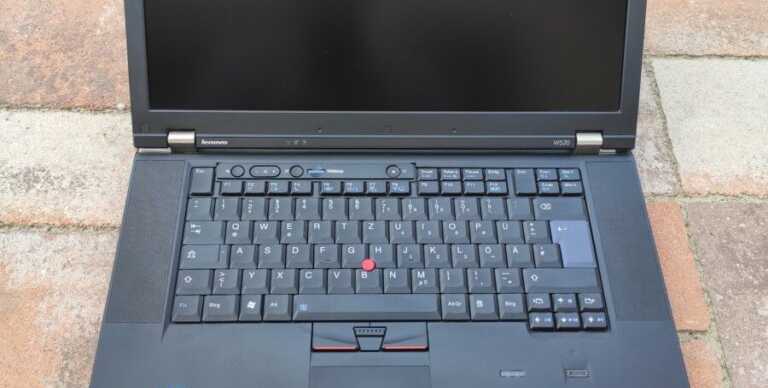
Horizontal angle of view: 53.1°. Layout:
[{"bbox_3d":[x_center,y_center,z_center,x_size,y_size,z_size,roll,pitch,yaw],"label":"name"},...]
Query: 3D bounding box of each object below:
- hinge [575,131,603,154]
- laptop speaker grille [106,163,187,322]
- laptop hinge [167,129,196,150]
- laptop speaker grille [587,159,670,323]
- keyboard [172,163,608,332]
[{"bbox_3d":[0.153,-0.039,0.579,0.020,0.014,0.013,0,57,-2],"label":"hinge"},{"bbox_3d":[-0.163,0.030,0.533,0.036,0.003,0.129,0,57,-2],"label":"laptop speaker grille"},{"bbox_3d":[-0.149,-0.039,0.569,0.020,0.014,0.013,0,57,-2],"label":"laptop hinge"},{"bbox_3d":[0.171,0.030,0.544,0.036,0.003,0.129,0,57,-2],"label":"laptop speaker grille"},{"bbox_3d":[0.004,0.035,0.536,0.286,0.007,0.131,0,57,-2],"label":"keyboard"}]

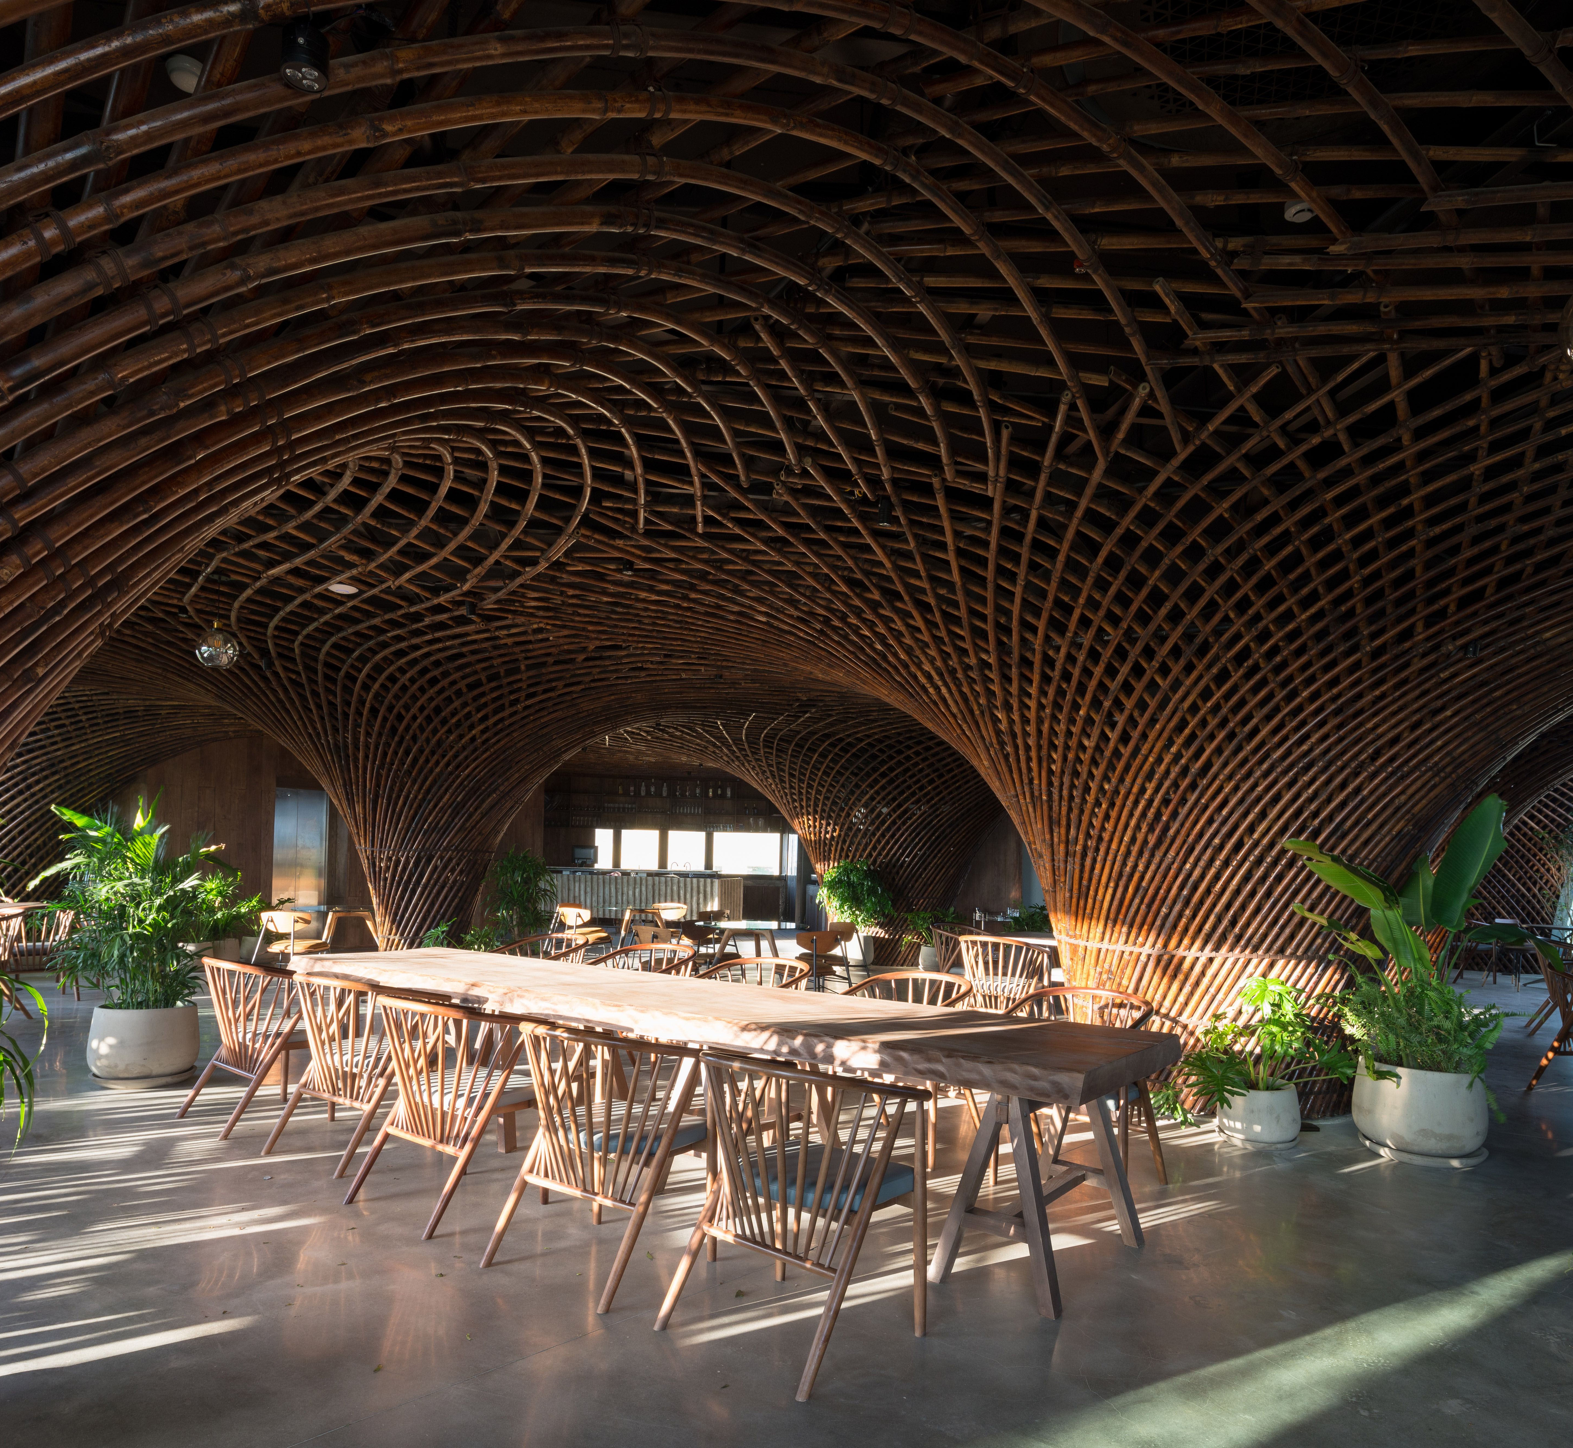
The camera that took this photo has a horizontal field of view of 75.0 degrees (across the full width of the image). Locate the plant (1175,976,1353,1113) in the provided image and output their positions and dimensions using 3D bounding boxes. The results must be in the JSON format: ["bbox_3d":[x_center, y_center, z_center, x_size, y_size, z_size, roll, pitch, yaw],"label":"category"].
[{"bbox_3d":[2.300,1.528,4.905,0.840,0.620,0.720,0,-6,0],"label":"plant"}]

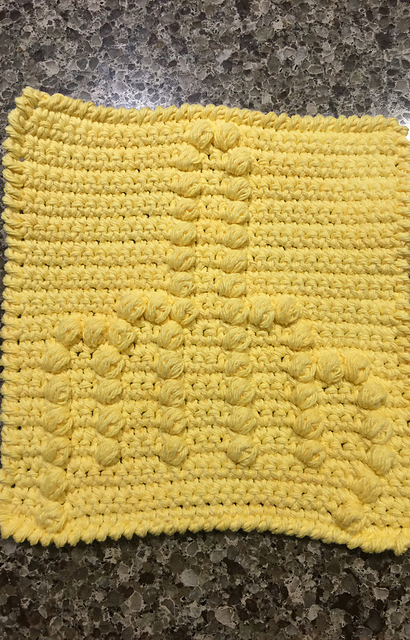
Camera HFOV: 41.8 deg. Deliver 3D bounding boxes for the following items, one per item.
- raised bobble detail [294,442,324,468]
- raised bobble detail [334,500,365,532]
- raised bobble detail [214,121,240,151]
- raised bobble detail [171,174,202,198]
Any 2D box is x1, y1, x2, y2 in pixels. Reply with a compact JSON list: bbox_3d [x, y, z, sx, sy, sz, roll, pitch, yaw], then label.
[{"bbox_3d":[0.053,0.070,0.275,0.015,0.009,0.013,0,78,0],"label":"raised bobble detail"},{"bbox_3d":[0.072,0.098,0.269,0.016,0.009,0.017,0,78,0],"label":"raised bobble detail"},{"bbox_3d":[0.013,-0.109,0.317,0.015,0.010,0.017,0,78,0],"label":"raised bobble detail"},{"bbox_3d":[-0.011,-0.076,0.306,0.017,0.009,0.013,0,78,0],"label":"raised bobble detail"}]

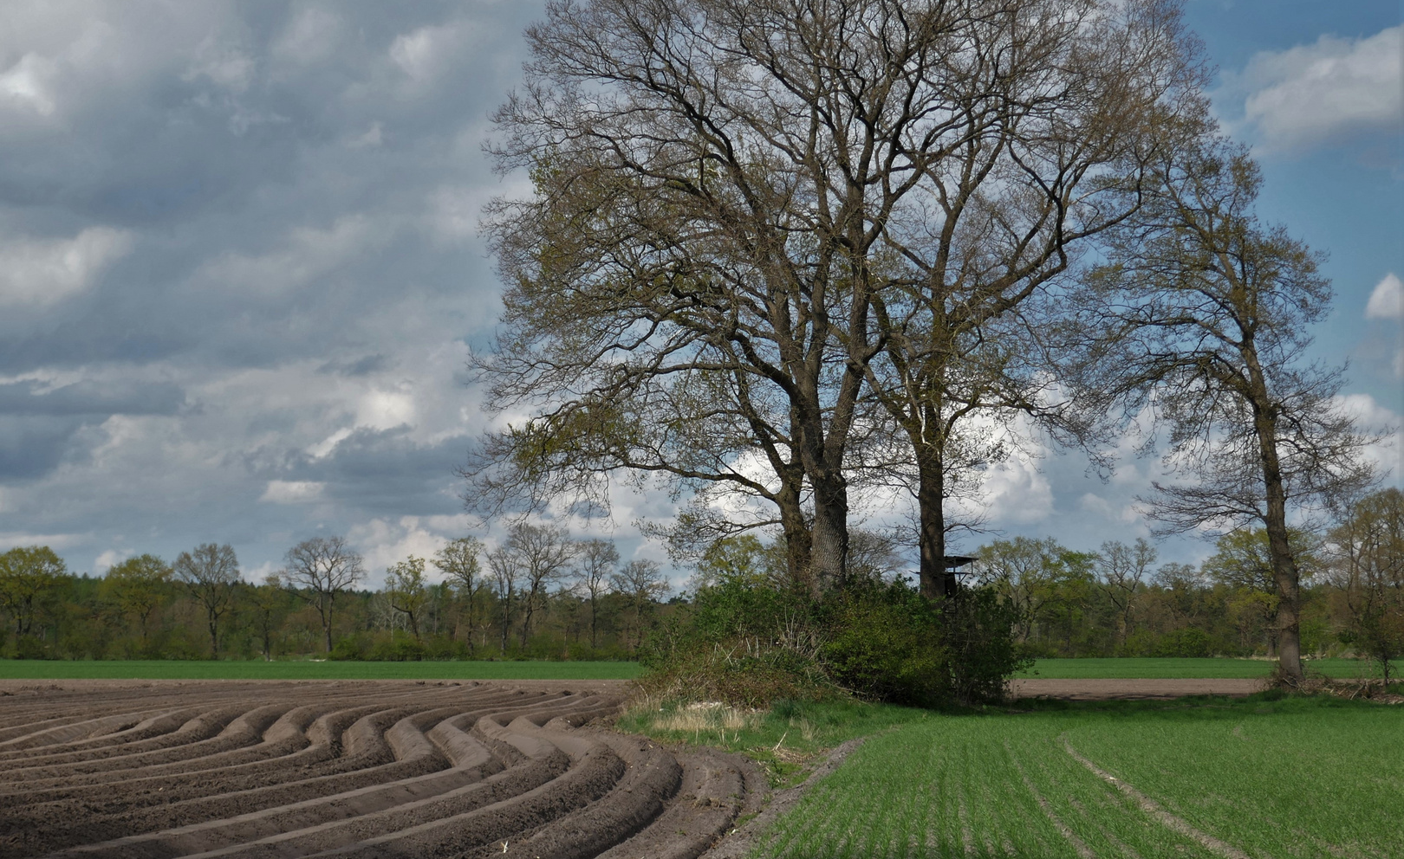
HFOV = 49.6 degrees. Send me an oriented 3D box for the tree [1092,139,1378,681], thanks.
[{"bbox_3d":[20.600,-0.900,58.700,11.000,21.200,10.300,0,-8,0],"label":"tree"}]

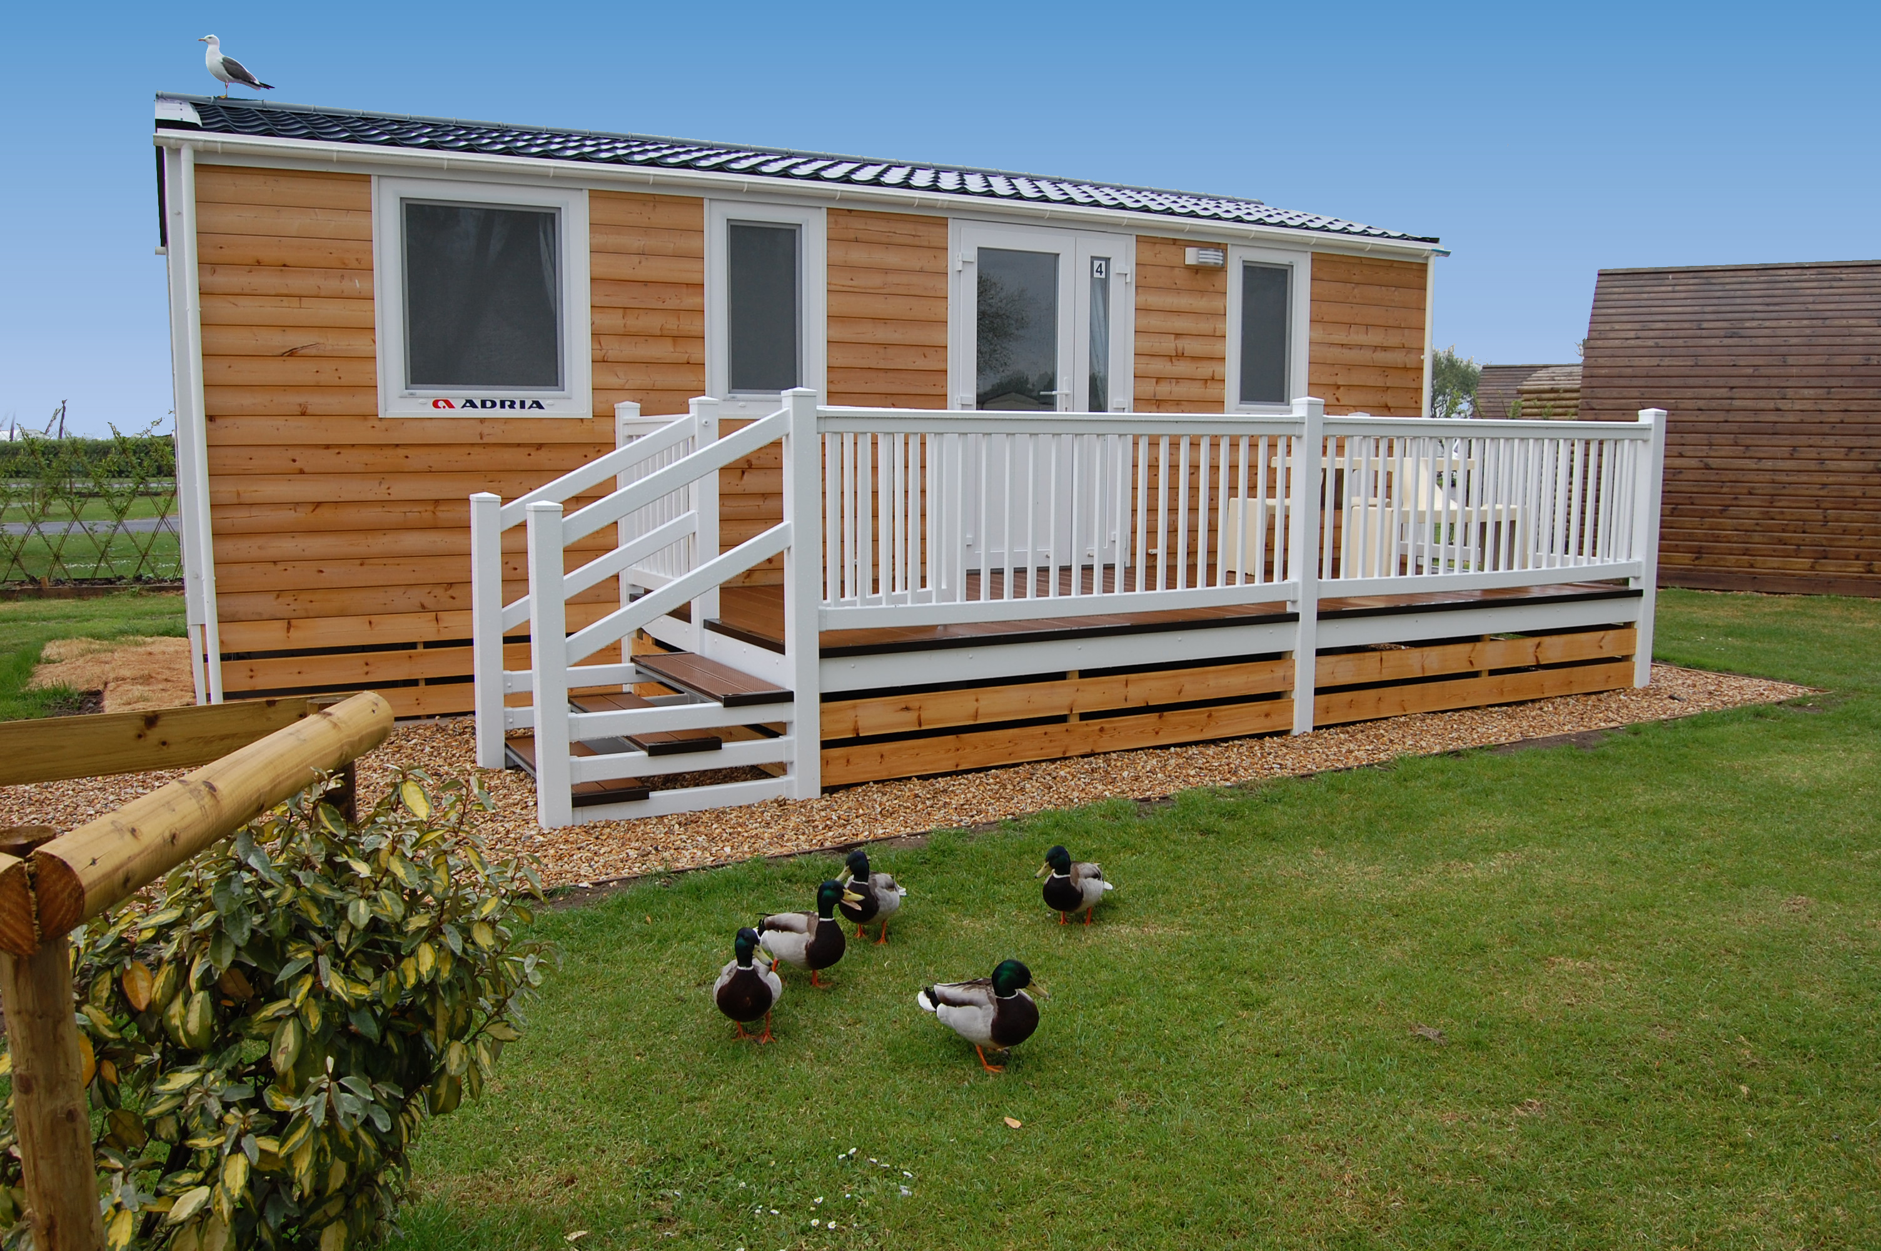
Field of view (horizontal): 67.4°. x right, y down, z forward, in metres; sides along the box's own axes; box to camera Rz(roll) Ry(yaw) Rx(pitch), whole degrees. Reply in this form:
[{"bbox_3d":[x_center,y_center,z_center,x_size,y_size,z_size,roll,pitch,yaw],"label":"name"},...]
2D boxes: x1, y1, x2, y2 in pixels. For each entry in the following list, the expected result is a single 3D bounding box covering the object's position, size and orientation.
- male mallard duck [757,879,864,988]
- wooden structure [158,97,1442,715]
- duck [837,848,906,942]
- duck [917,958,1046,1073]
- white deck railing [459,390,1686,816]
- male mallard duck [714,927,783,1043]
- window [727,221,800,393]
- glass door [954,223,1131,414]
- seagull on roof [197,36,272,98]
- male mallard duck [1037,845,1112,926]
[{"bbox_3d":[-0.377,0.817,3.812,0.370,0.305,0.160,5,8,35],"label":"male mallard duck"},{"bbox_3d":[-0.904,-1.642,10.426,8.354,3.517,4.184,-4,8,-27],"label":"wooden structure"},{"bbox_3d":[-0.198,0.778,4.189,0.160,0.290,0.360,4,8,31],"label":"duck"},{"bbox_3d":[0.088,0.887,3.315,0.370,0.285,0.165,7,10,43],"label":"duck"},{"bbox_3d":[0.689,-0.369,7.673,6.227,1.654,2.683,-4,8,-27],"label":"white deck railing"},{"bbox_3d":[-0.469,0.859,3.488,0.160,0.300,0.370,0,7,-4],"label":"male mallard duck"},{"bbox_3d":[-1.006,-1.821,8.121,0.447,0.971,0.060,-4,8,-27],"label":"window"},{"bbox_3d":[0.682,-1.436,9.022,1.327,2.141,0.100,-4,8,-27],"label":"glass door"},{"bbox_3d":[-4.245,-3.352,8.491,0.392,0.351,0.160,-4,8,-27],"label":"seagull on roof"},{"bbox_3d":[0.415,0.770,4.320,0.160,0.275,0.360,7,10,43],"label":"male mallard duck"}]

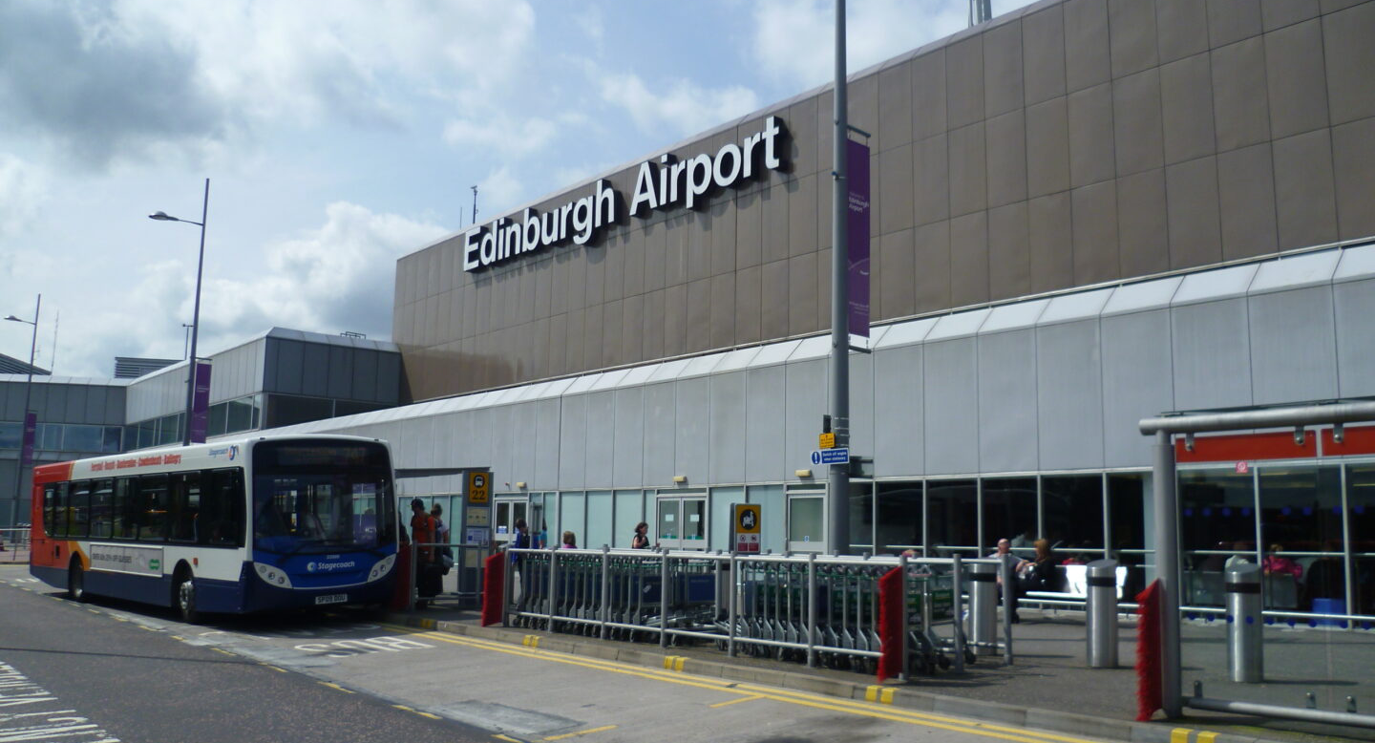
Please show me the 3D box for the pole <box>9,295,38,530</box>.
[{"bbox_3d":[-34.657,2.640,58.245,0.240,13.400,0.240,9,-11,-40],"label":"pole"}]

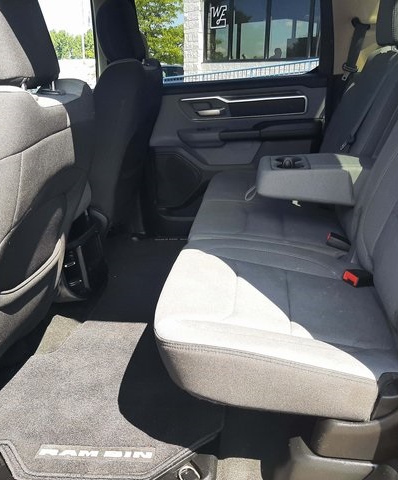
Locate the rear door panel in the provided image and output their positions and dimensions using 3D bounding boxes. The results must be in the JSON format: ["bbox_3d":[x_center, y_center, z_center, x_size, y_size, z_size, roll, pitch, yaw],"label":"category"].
[{"bbox_3d":[0.148,-0.375,2.275,0.854,0.762,0.125,2,22,7],"label":"rear door panel"}]

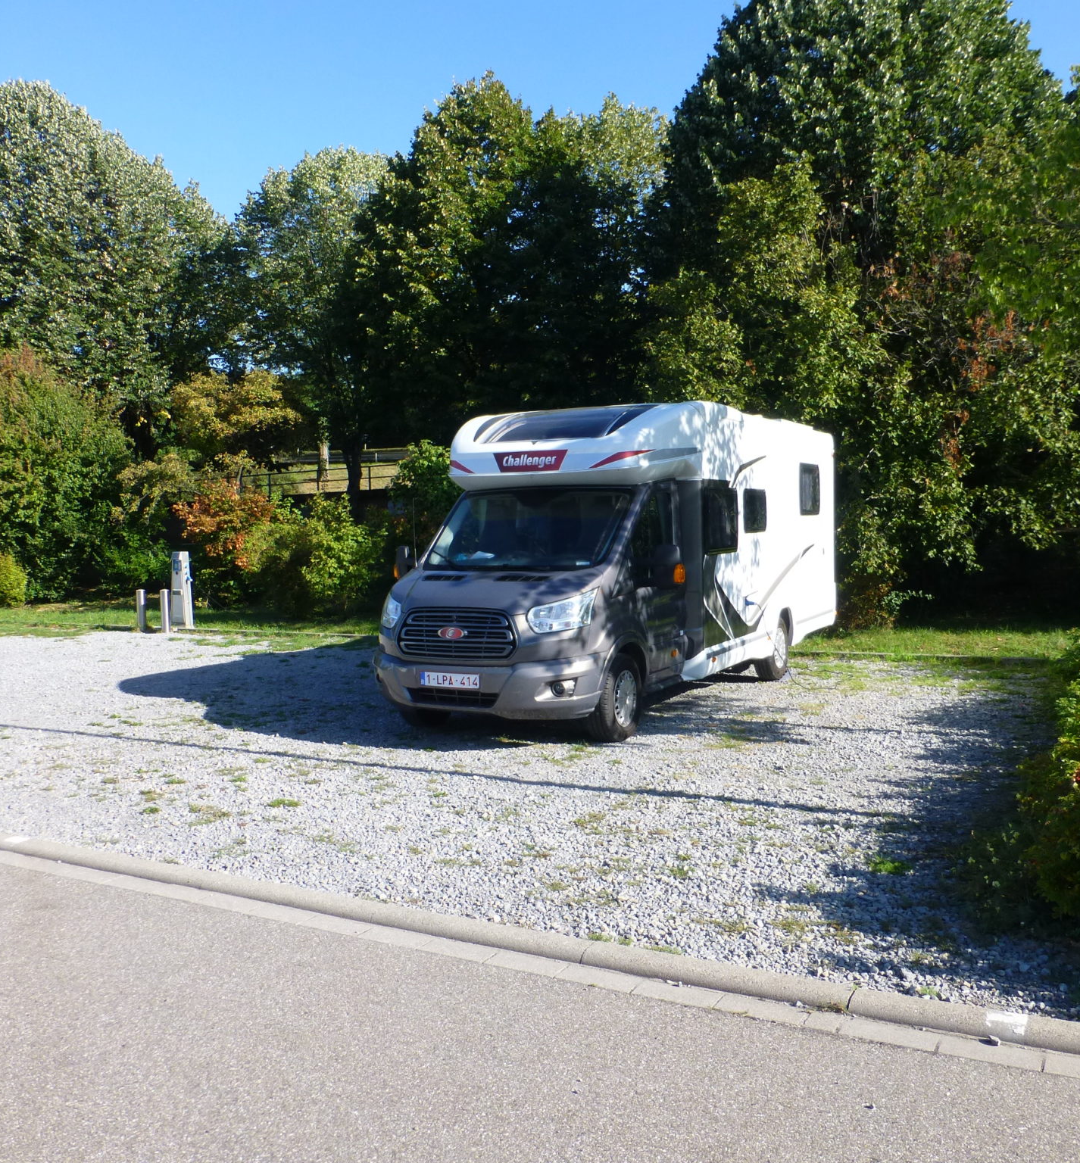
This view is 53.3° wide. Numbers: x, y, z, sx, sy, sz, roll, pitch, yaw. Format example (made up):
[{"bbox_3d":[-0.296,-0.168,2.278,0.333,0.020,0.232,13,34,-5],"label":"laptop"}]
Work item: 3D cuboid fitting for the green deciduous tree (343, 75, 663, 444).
[{"bbox_3d":[-1.308,-7.115,30.630,8.800,13.600,8.000,-1,3,-2],"label":"green deciduous tree"}]

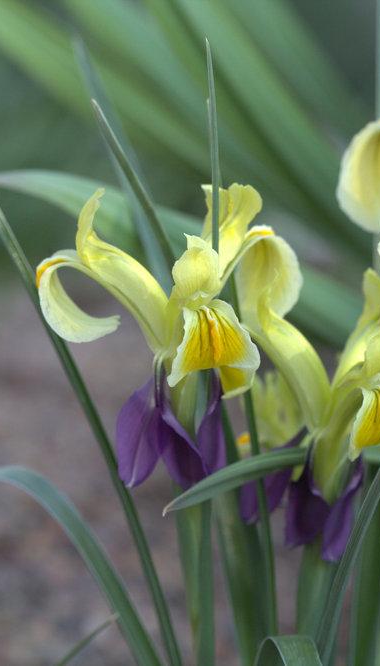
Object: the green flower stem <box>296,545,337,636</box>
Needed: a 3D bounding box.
[{"bbox_3d":[0.034,0.069,0.720,0.010,0.028,0.009,3,12,0],"label":"green flower stem"}]

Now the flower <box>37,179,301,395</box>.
[{"bbox_3d":[-0.006,-0.011,0.680,0.064,0.048,0.054,-2,12,-8],"label":"flower"}]

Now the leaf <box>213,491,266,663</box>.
[{"bbox_3d":[0.013,0.062,0.690,0.012,0.044,0.009,-12,12,0],"label":"leaf"}]

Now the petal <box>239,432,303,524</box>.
[{"bbox_3d":[0.021,0.038,0.705,0.017,0.023,0.013,0,12,0],"label":"petal"}]

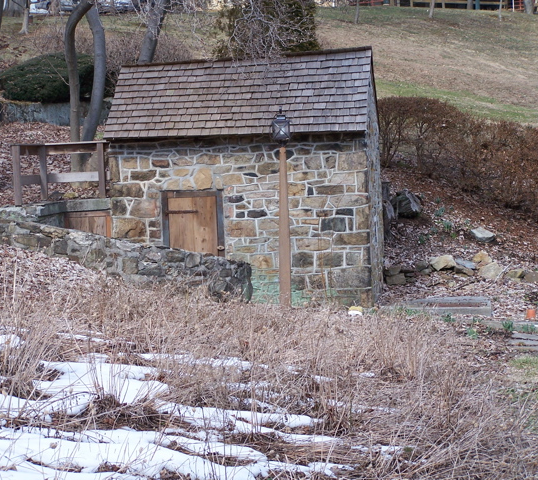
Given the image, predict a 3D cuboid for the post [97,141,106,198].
[{"bbox_3d":[-2.321,-0.966,26.900,0.090,0.790,0.090,-2,2,7],"label":"post"}]

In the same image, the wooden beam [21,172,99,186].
[{"bbox_3d":[-2.905,-0.853,27.050,1.130,0.130,0.045,-2,2,6],"label":"wooden beam"}]

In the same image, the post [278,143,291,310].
[{"bbox_3d":[0.204,-0.187,25.600,0.150,2.150,0.150,-2,2,7],"label":"post"}]

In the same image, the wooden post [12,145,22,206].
[{"bbox_3d":[-3.495,-0.887,26.900,0.100,0.830,0.100,-2,2,7],"label":"wooden post"}]

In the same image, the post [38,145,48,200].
[{"bbox_3d":[-3.136,-0.935,27.000,0.090,0.790,0.090,-2,2,7],"label":"post"}]

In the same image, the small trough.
[{"bbox_3d":[2.280,0.850,24.800,1.130,0.190,0.900,-2,2,12],"label":"small trough"}]

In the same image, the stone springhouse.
[{"bbox_3d":[-0.262,-0.849,27.920,3.660,3.570,2.850,-2,2,7],"label":"stone springhouse"}]

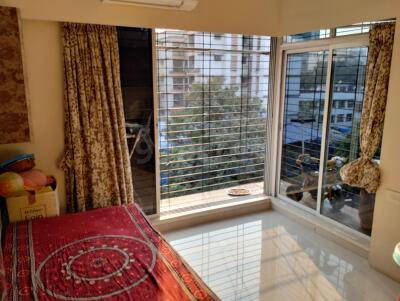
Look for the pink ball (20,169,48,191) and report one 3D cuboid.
[{"bbox_3d":[-1.328,0.229,2.605,0.203,0.203,0.203,-6,13,-26],"label":"pink ball"}]

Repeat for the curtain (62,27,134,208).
[{"bbox_3d":[-0.925,-0.166,2.963,0.608,1.849,0.133,-6,13,-26],"label":"curtain"}]

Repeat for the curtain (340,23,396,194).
[{"bbox_3d":[1.442,-0.336,2.741,0.234,1.396,0.328,-6,13,-26],"label":"curtain"}]

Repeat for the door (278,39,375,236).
[{"bbox_3d":[1.322,-0.162,3.390,0.086,1.817,1.412,-6,13,-26],"label":"door"}]

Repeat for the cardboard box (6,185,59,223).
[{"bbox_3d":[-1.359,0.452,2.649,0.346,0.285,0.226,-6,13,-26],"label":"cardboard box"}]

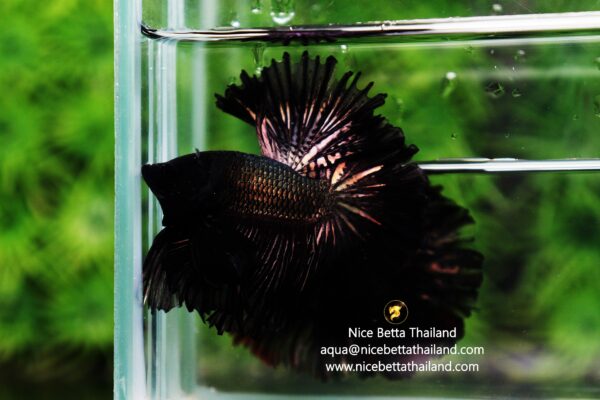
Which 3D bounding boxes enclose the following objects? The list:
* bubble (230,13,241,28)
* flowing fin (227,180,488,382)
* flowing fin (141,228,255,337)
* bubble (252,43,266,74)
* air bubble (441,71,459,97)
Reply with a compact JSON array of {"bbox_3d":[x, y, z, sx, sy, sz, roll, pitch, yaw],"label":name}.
[{"bbox_3d":[-0.015,-0.041,0.315,0.002,0.004,0.002,0,-1,0],"label":"bubble"},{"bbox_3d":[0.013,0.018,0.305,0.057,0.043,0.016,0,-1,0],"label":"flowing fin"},{"bbox_3d":[-0.023,0.017,0.298,0.024,0.024,0.009,0,-1,0],"label":"flowing fin"},{"bbox_3d":[-0.010,-0.034,0.325,0.003,0.008,0.003,0,-1,0],"label":"bubble"},{"bbox_3d":[0.035,-0.027,0.320,0.004,0.007,0.004,0,-1,0],"label":"air bubble"}]

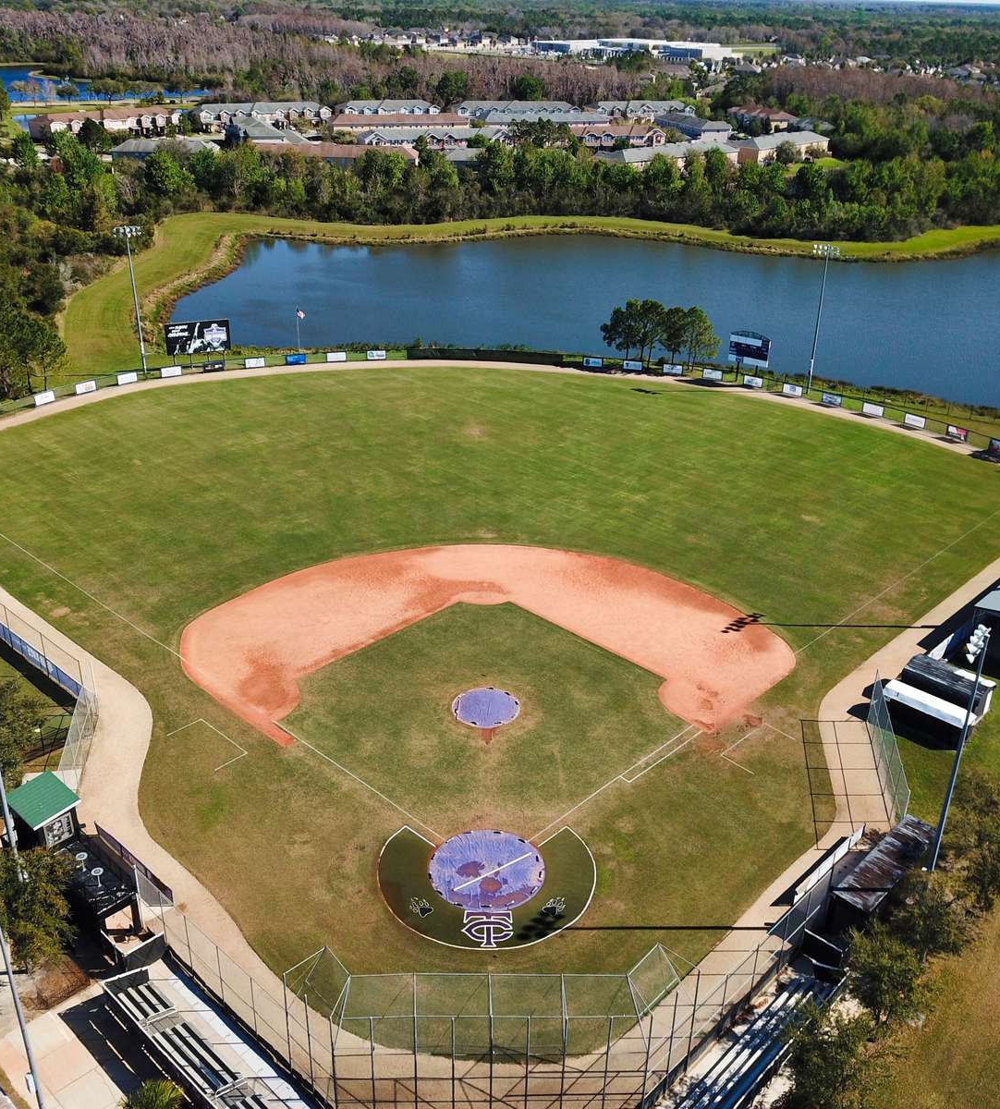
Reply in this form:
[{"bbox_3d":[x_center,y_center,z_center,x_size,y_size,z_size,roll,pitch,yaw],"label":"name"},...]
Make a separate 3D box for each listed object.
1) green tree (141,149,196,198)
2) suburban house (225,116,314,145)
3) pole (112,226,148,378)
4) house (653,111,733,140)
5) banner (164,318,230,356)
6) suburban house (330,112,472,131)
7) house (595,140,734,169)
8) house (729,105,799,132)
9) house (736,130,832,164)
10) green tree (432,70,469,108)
[{"bbox_3d":[-84.850,-98.990,287.550,12.500,12.300,12.500,-6,28,-16],"label":"green tree"},{"bbox_3d":[-83.899,-149.768,397.657,20.000,8.300,42.000,-9,28,-19],"label":"suburban house"},{"bbox_3d":[-50.303,-34.652,154.163,3.700,21.000,1.200,-13,30,-25],"label":"pole"},{"bbox_3d":[77.988,-174.951,454.001,12.500,8.000,50.000,-6,27,-14],"label":"house"},{"bbox_3d":[-44.242,-31.829,163.055,9.100,4.750,0.350,-10,29,-21],"label":"banner"},{"bbox_3d":[-39.232,-168.723,436.906,54.000,8.000,13.300,-7,28,-16],"label":"suburban house"},{"bbox_3d":[54.715,-126.427,355.792,51.000,8.300,12.500,-18,32,-32],"label":"house"},{"bbox_3d":[111.020,-184.730,472.980,14.500,9.000,28.000,-13,30,-27],"label":"house"},{"bbox_3d":[98.852,-144.167,393.379,44.000,8.000,13.500,-23,35,-39],"label":"house"},{"bbox_3d":[-23.875,-225.079,539.488,18.500,18.000,16.000,1,27,0],"label":"green tree"}]

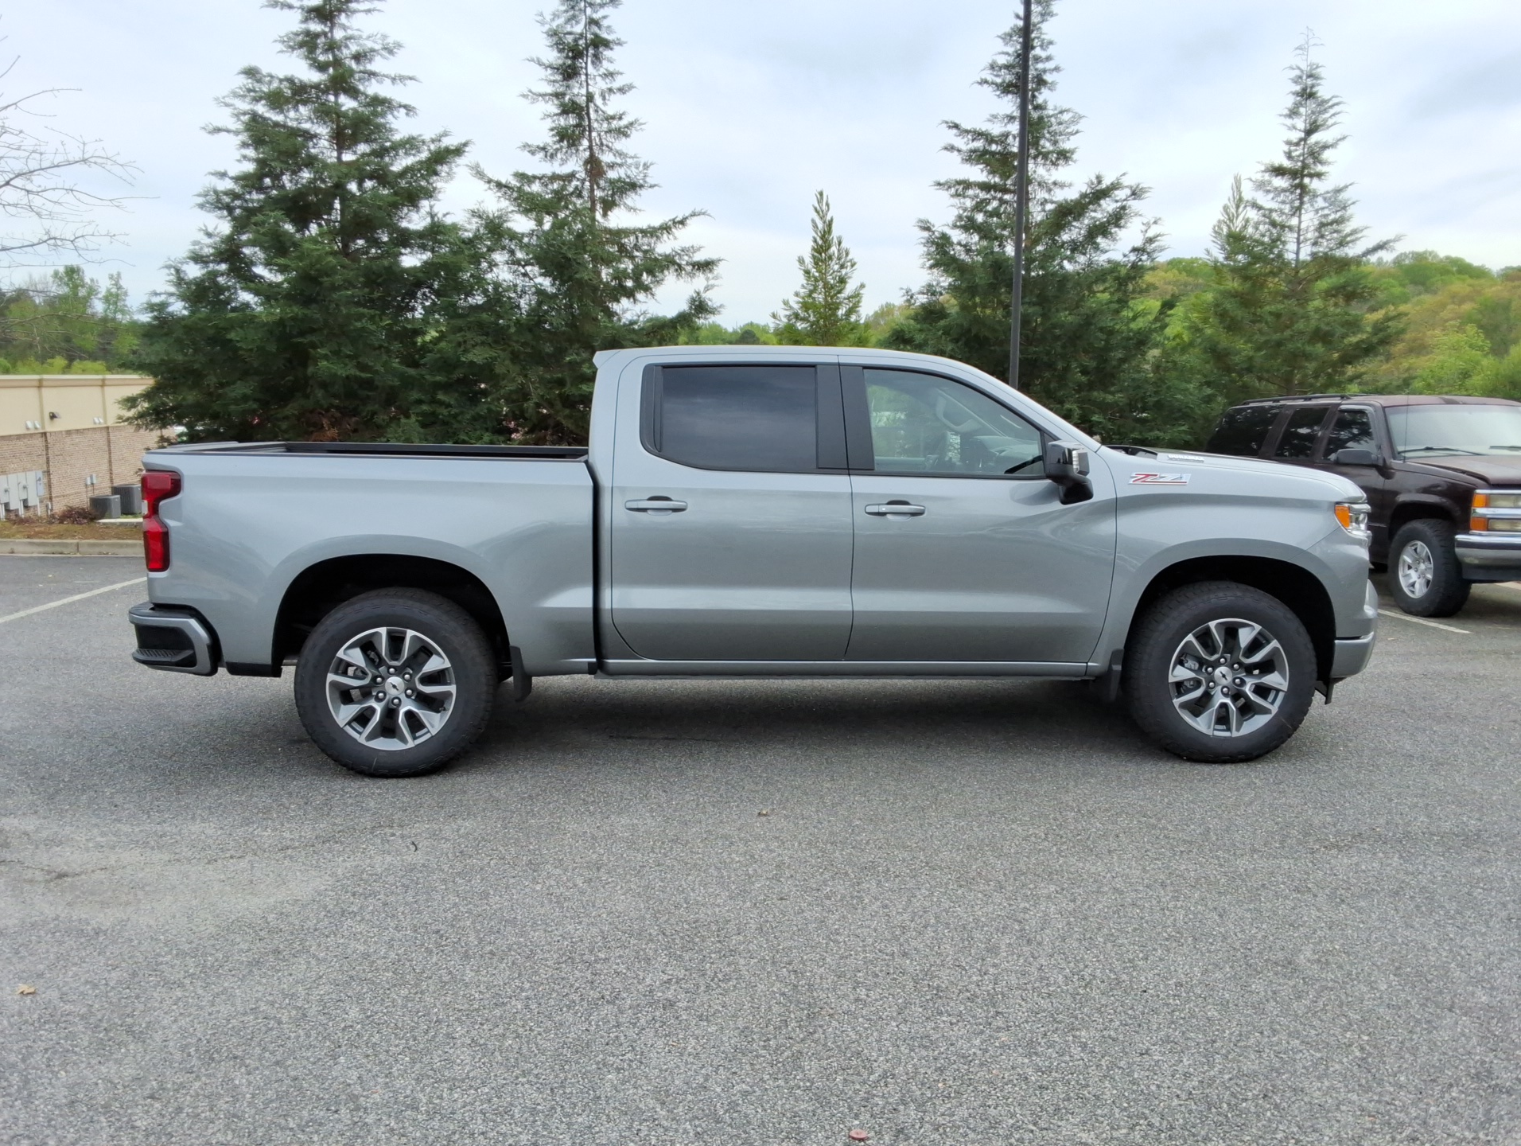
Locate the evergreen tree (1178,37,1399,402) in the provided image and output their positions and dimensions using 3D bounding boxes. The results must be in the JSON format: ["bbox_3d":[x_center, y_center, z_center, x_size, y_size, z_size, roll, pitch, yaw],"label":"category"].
[{"bbox_3d":[7.928,-4.108,18.422,3.600,7.400,3.600,0,7,0],"label":"evergreen tree"}]

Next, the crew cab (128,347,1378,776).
[{"bbox_3d":[0.097,-0.183,6.435,5.880,1.920,2.100,0,7,-4],"label":"crew cab"}]

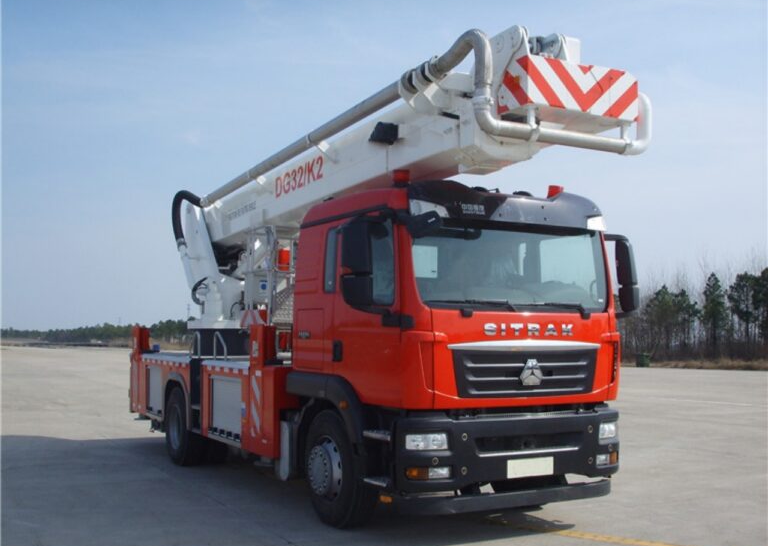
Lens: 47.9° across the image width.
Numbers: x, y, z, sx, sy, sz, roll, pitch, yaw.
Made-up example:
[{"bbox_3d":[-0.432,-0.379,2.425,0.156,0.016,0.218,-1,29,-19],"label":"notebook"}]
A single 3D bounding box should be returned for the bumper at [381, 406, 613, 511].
[{"bbox_3d":[1.040,1.471,6.986,2.250,0.720,0.470,2,-4,-29],"label":"bumper"}]

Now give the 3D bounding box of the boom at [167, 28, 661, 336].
[{"bbox_3d":[-0.704,-0.487,10.291,1.600,2.250,9.000,2,-4,-29],"label":"boom"}]

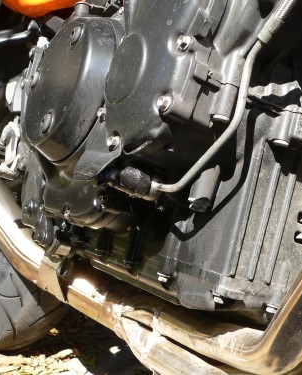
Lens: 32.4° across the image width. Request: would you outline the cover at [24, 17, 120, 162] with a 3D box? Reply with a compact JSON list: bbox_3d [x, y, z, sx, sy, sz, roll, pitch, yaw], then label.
[{"bbox_3d":[-0.107,-0.124,0.655,0.038,0.182,0.178,17,-8,-34],"label":"cover"}]

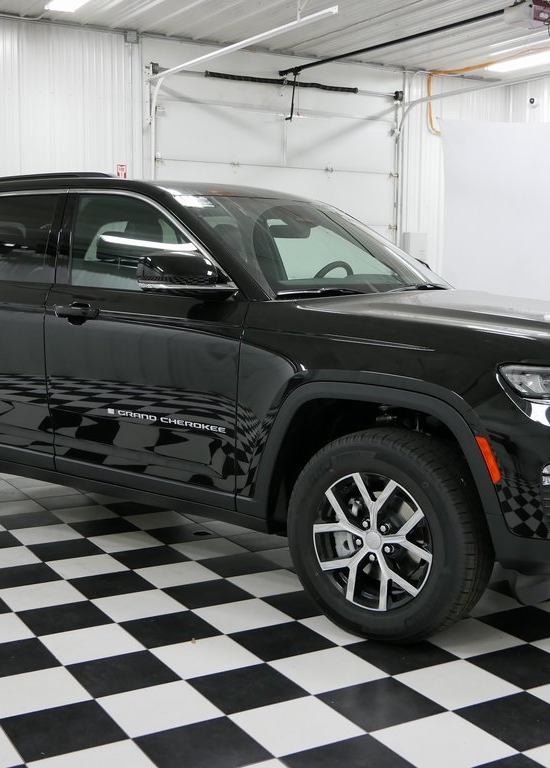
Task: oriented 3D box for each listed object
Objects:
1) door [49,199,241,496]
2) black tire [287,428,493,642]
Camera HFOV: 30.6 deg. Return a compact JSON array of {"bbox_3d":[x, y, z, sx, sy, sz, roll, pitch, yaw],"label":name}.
[{"bbox_3d":[-0.558,-0.203,4.307,1.250,1.300,0.270,6,8,37],"label":"door"},{"bbox_3d":[0.410,0.546,3.646,0.765,0.765,0.265,6,8,37],"label":"black tire"}]

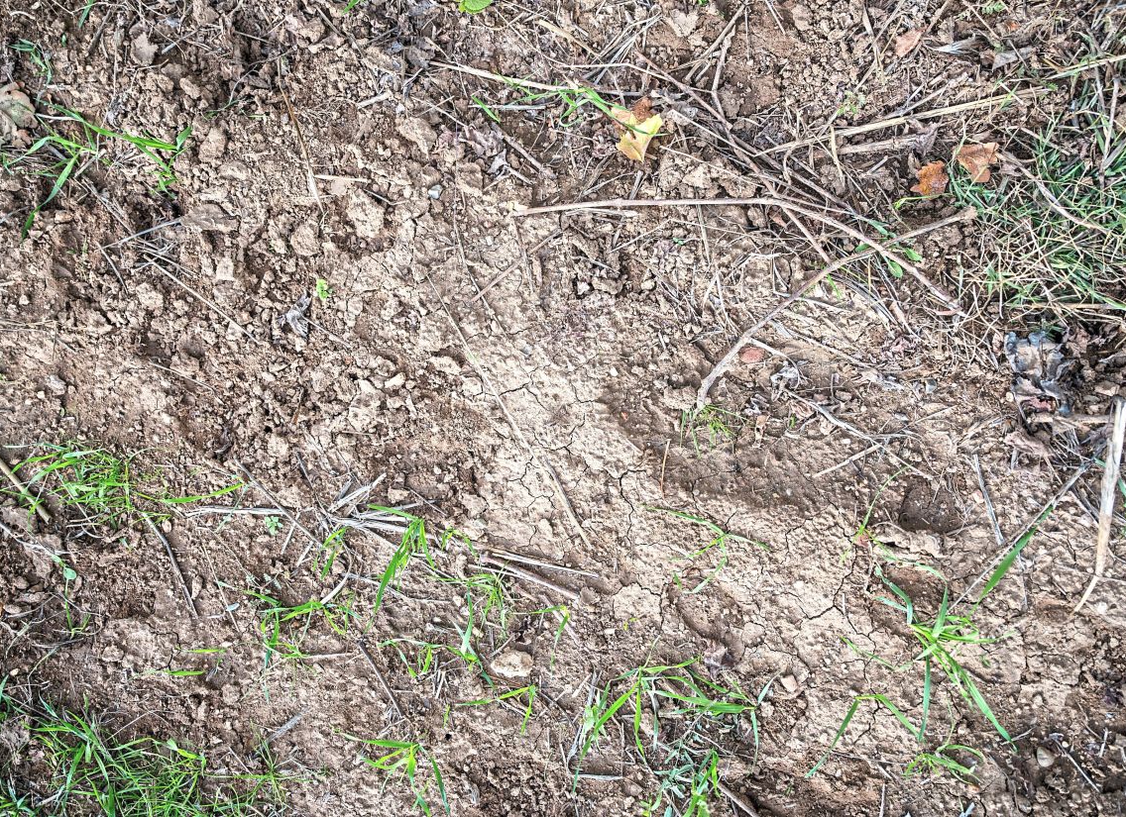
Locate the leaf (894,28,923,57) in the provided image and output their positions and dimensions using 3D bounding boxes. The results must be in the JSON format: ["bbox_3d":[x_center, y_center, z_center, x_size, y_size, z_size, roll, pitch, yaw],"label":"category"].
[{"bbox_3d":[0.525,-0.550,1.238,0.060,0.012,0.029,-43,83,-7],"label":"leaf"}]

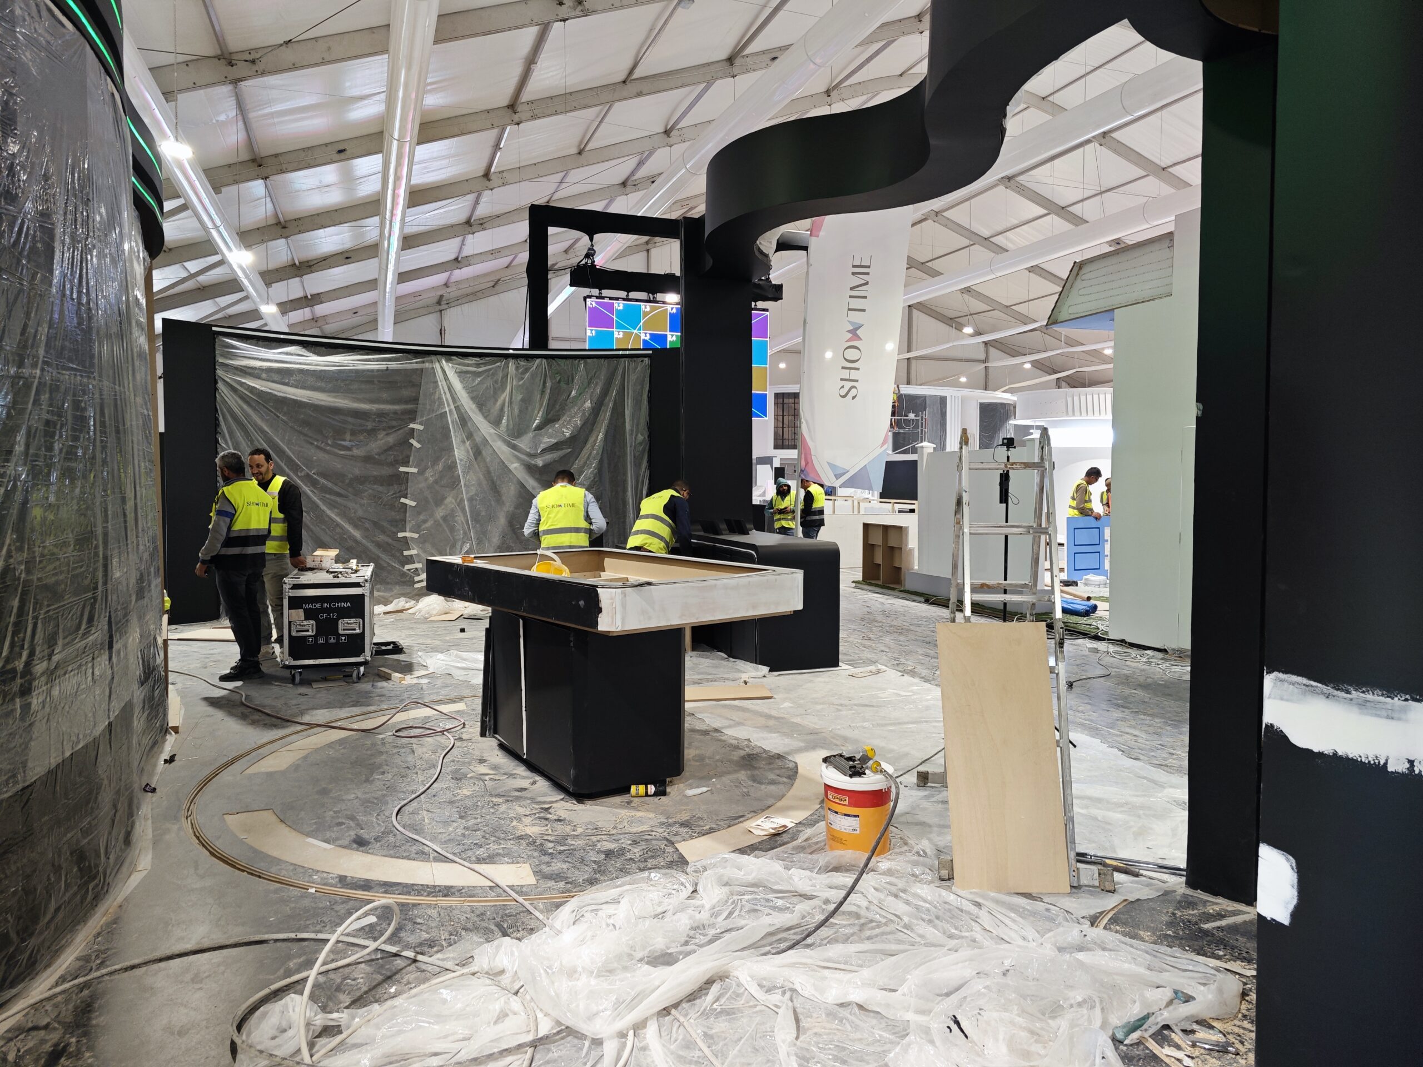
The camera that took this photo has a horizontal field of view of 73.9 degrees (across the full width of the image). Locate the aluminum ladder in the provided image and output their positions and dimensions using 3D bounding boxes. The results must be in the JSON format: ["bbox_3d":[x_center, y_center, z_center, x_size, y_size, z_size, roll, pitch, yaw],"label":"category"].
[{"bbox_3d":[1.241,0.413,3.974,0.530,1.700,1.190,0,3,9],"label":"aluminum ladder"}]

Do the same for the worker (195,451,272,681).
[{"bbox_3d":[-3.703,0.239,7.349,0.450,1.750,0.490,1,3,22],"label":"worker"}]

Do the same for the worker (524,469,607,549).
[{"bbox_3d":[-1.299,0.252,8.421,0.720,1.620,0.500,0,3,-5],"label":"worker"}]

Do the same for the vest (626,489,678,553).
[{"bbox_3d":[-0.540,-0.113,8.754,0.330,0.580,0.470,26,-14,-35],"label":"vest"}]

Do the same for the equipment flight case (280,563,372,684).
[{"bbox_3d":[-3.057,0.705,7.638,0.590,0.795,1.200,-1,3,-18],"label":"equipment flight case"}]

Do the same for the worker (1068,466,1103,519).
[{"bbox_3d":[5.899,-0.154,14.909,0.520,1.760,0.500,1,3,18],"label":"worker"}]

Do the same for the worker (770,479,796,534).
[{"bbox_3d":[1.173,-0.102,15.712,0.540,1.650,0.420,0,3,-6],"label":"worker"}]

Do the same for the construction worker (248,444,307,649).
[{"bbox_3d":[-3.740,0.176,8.117,0.520,1.800,0.380,0,3,10],"label":"construction worker"}]

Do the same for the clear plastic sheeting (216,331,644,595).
[{"bbox_3d":[-3.290,-0.665,11.780,5.050,3.140,0.620,-1,3,-20],"label":"clear plastic sheeting"}]

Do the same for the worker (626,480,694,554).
[{"bbox_3d":[-0.488,0.279,8.772,0.620,1.530,0.520,-2,3,-38],"label":"worker"}]

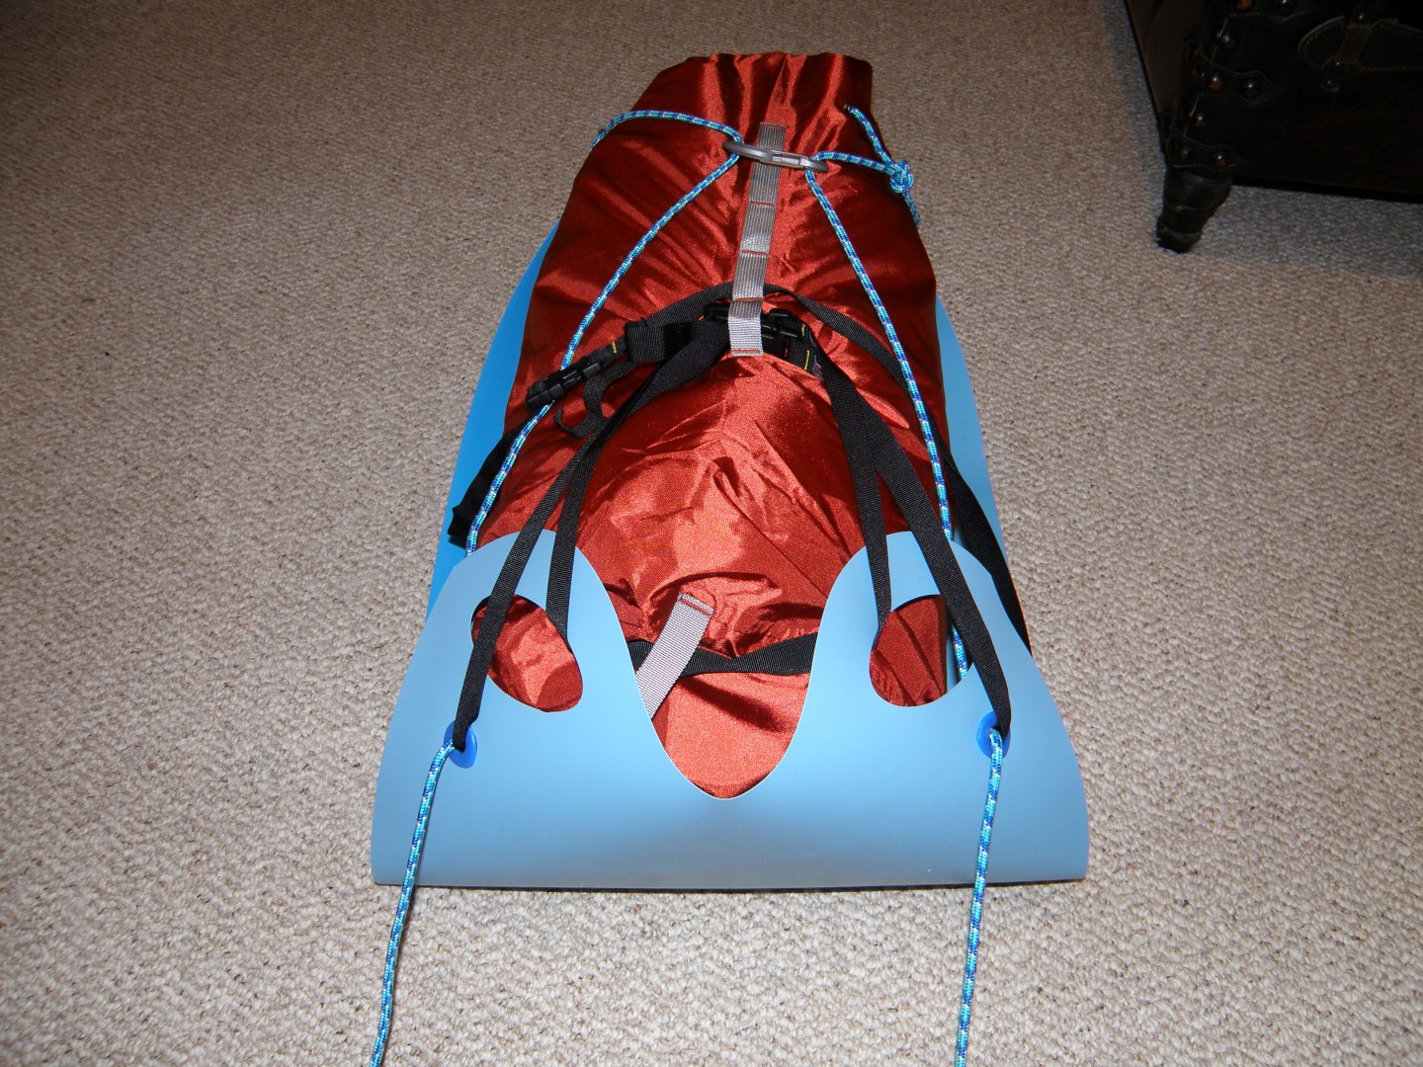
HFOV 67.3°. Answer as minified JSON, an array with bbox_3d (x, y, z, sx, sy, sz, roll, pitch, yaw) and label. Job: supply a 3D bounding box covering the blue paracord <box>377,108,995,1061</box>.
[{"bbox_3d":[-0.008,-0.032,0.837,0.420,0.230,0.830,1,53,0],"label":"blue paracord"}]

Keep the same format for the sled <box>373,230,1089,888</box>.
[{"bbox_3d":[0.016,-0.096,0.909,0.480,0.195,0.760,1,53,0],"label":"sled"}]

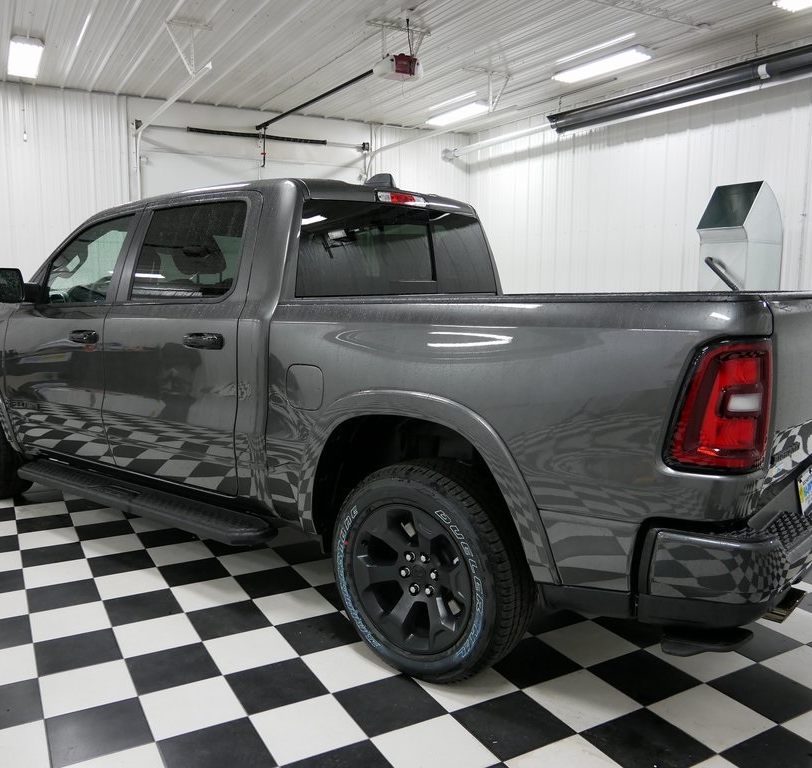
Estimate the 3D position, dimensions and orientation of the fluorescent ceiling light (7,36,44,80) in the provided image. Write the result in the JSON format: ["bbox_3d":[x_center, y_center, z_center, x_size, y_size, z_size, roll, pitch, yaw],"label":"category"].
[{"bbox_3d":[-3.663,-3.152,7.414,0.300,0.090,1.240,-4,9,-29],"label":"fluorescent ceiling light"}]

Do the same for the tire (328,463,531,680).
[{"bbox_3d":[0.088,0.692,2.893,0.800,0.800,0.275,6,10,38],"label":"tire"}]

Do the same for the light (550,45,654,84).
[{"bbox_3d":[1.886,-3.098,7.438,0.330,0.090,1.220,-4,9,-29],"label":"light"}]

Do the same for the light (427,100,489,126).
[{"bbox_3d":[0.659,-3.436,9.727,0.320,0.090,1.240,-4,9,-29],"label":"light"}]

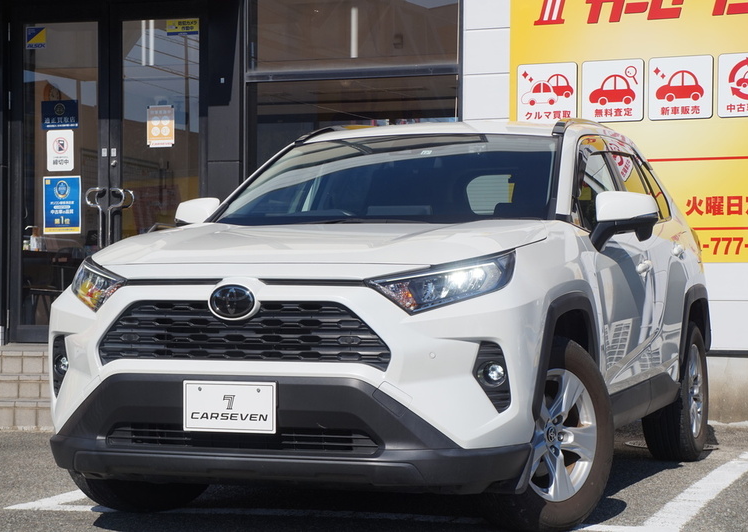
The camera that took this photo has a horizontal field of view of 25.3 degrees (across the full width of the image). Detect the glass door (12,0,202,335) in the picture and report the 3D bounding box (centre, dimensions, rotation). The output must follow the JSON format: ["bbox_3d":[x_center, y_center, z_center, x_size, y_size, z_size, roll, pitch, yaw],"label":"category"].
[{"bbox_3d":[-1.904,-0.650,11.900,1.470,2.370,0.080,0,-1,19],"label":"glass door"}]

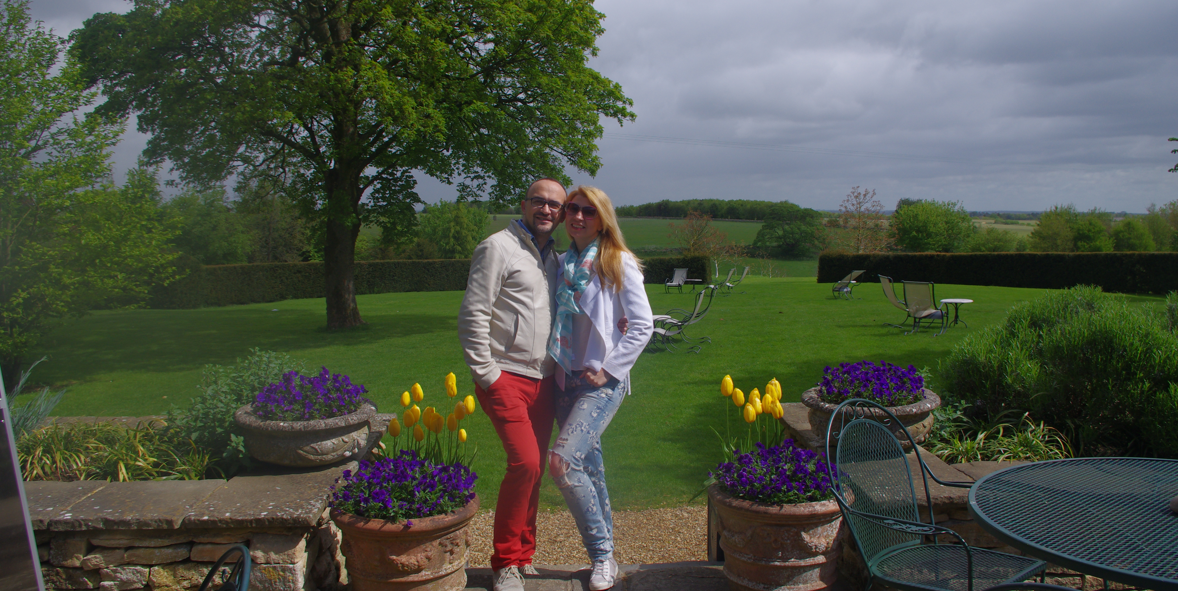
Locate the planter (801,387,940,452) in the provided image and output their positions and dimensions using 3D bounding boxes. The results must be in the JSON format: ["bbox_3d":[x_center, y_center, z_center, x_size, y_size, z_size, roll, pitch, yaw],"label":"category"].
[{"bbox_3d":[1.345,0.585,4.200,0.630,0.235,0.630,0,5,0],"label":"planter"}]

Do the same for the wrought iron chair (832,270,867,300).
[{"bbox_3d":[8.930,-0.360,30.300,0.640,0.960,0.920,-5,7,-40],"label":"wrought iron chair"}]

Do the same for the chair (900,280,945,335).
[{"bbox_3d":[6.350,0.220,16.700,0.640,0.970,0.930,4,7,38],"label":"chair"}]

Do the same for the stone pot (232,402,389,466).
[{"bbox_3d":[-1.297,0.631,4.050,0.630,0.235,0.630,0,5,0],"label":"stone pot"}]

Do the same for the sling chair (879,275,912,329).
[{"bbox_3d":[6.215,0.127,17.400,0.930,0.970,0.640,0,5,-4],"label":"sling chair"}]

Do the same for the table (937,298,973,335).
[{"bbox_3d":[7.260,0.372,17.400,0.600,0.525,0.600,0,5,0],"label":"table"}]

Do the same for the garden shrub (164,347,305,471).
[{"bbox_3d":[-1.700,0.547,4.250,0.670,0.560,0.560,0,5,0],"label":"garden shrub"}]

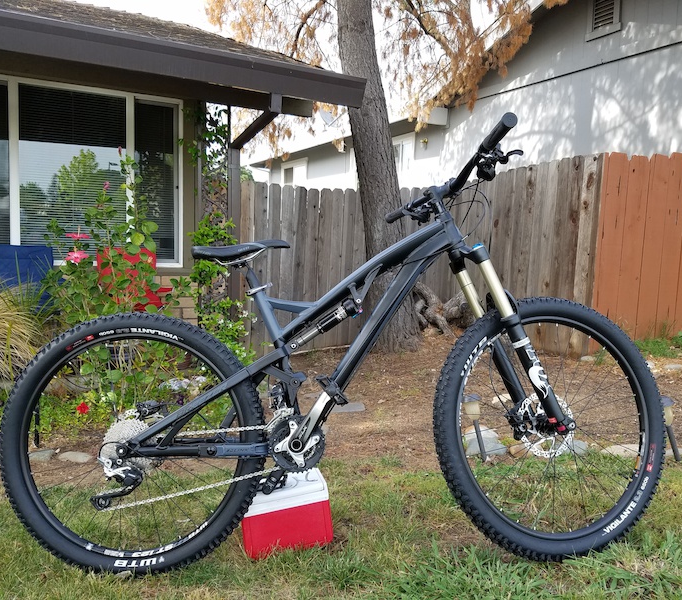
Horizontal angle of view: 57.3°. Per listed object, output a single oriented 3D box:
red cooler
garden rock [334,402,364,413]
[{"bbox_3d":[-0.168,0.655,1.930,0.258,0.183,0.178,-8,8,-8],"label":"red cooler"},{"bbox_3d":[0.024,0.580,3.350,0.200,0.045,0.130,2,4,0],"label":"garden rock"}]

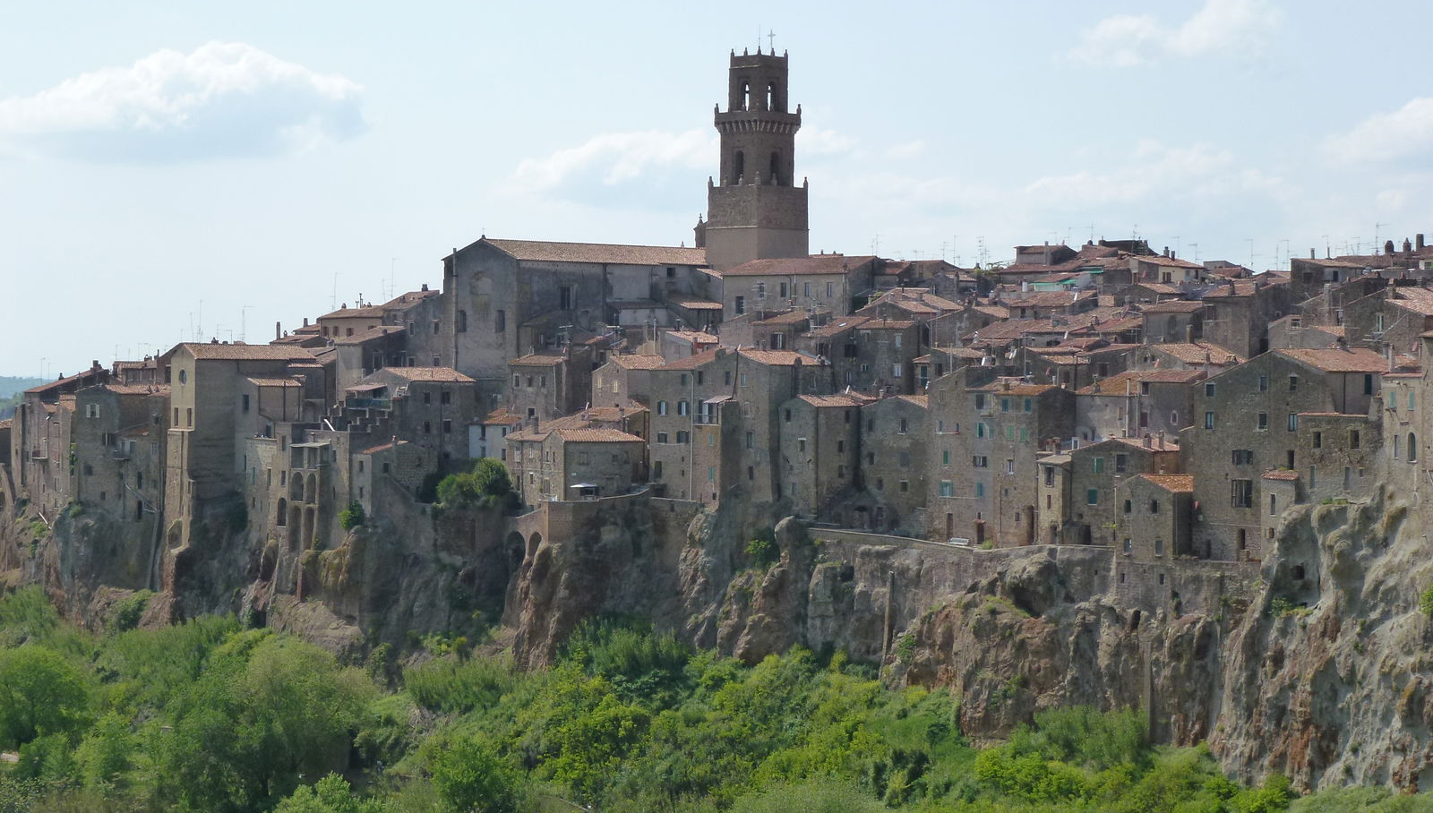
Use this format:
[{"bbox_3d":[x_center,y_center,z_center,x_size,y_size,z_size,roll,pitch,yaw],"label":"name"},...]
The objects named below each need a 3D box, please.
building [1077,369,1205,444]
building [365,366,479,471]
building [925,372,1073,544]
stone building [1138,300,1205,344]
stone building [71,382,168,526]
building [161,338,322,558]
[{"bbox_3d":[46.740,0.740,372.000,12.500,9.500,8.500,0,0,25],"label":"building"},{"bbox_3d":[-33.500,1.400,386.380,9.940,11.850,8.100,0,0,-45],"label":"building"},{"bbox_3d":[29.810,5.310,358.000,13.000,18.000,7.700,0,0,28],"label":"building"},{"bbox_3d":[53.050,-9.700,394.670,6.440,5.470,4.900,0,0,28],"label":"stone building"},{"bbox_3d":[-65.040,5.190,370.000,6.300,15.000,8.200,0,0,40],"label":"stone building"},{"bbox_3d":[-51.300,4.710,366.000,14.000,22.300,9.000,0,0,-23],"label":"building"}]

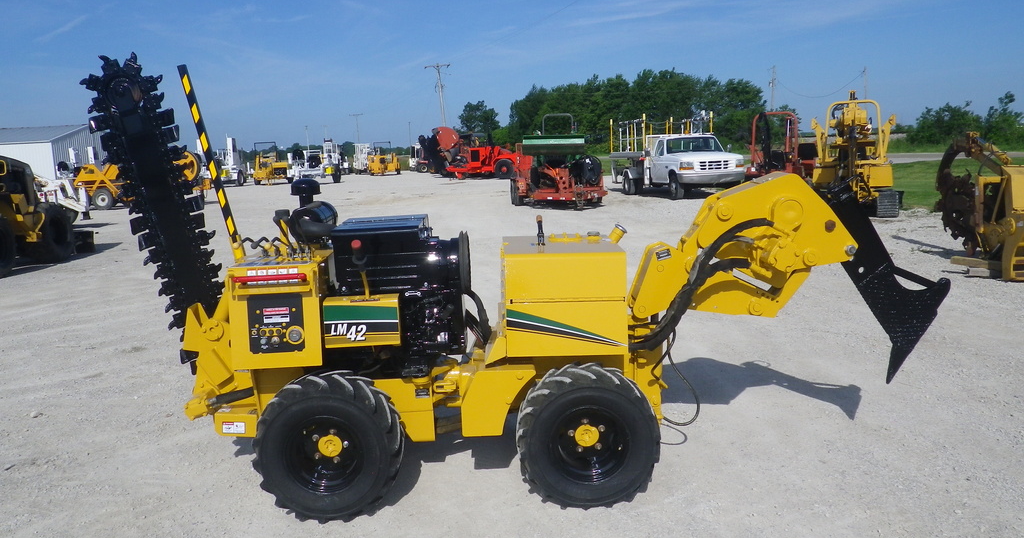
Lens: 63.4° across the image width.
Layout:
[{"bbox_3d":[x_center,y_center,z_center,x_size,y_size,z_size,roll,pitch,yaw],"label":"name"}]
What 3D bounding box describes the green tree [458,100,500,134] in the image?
[{"bbox_3d":[-4.407,-19.026,113.426,6.000,9.000,6.000,-2,8,0],"label":"green tree"}]

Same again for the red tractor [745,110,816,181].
[{"bbox_3d":[7.436,-3.208,23.421,1.750,2.450,3.200,-2,8,3],"label":"red tractor"}]

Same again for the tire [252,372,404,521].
[{"bbox_3d":[-0.845,0.809,3.870,0.660,0.660,0.300,-2,8,-2],"label":"tire"}]

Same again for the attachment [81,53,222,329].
[{"bbox_3d":[-1.766,-0.314,4.189,0.430,1.520,0.230,-16,8,2],"label":"attachment"}]

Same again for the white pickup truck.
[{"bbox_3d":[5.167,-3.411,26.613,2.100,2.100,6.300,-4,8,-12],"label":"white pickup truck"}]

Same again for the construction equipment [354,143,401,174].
[{"bbox_3d":[-10.217,-8.383,63.399,2.600,2.550,3.800,-3,8,-3],"label":"construction equipment"}]

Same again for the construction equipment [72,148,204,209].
[{"bbox_3d":[-14.237,-3.448,31.657,4.700,2.150,2.100,-5,9,-21],"label":"construction equipment"}]

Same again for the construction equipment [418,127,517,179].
[{"bbox_3d":[-2.651,-6.727,48.523,5.900,3.000,2.300,-2,8,-2],"label":"construction equipment"}]

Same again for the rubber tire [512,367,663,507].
[{"bbox_3d":[0.348,0.764,3.880,0.660,0.660,0.300,-2,8,-1],"label":"rubber tire"}]

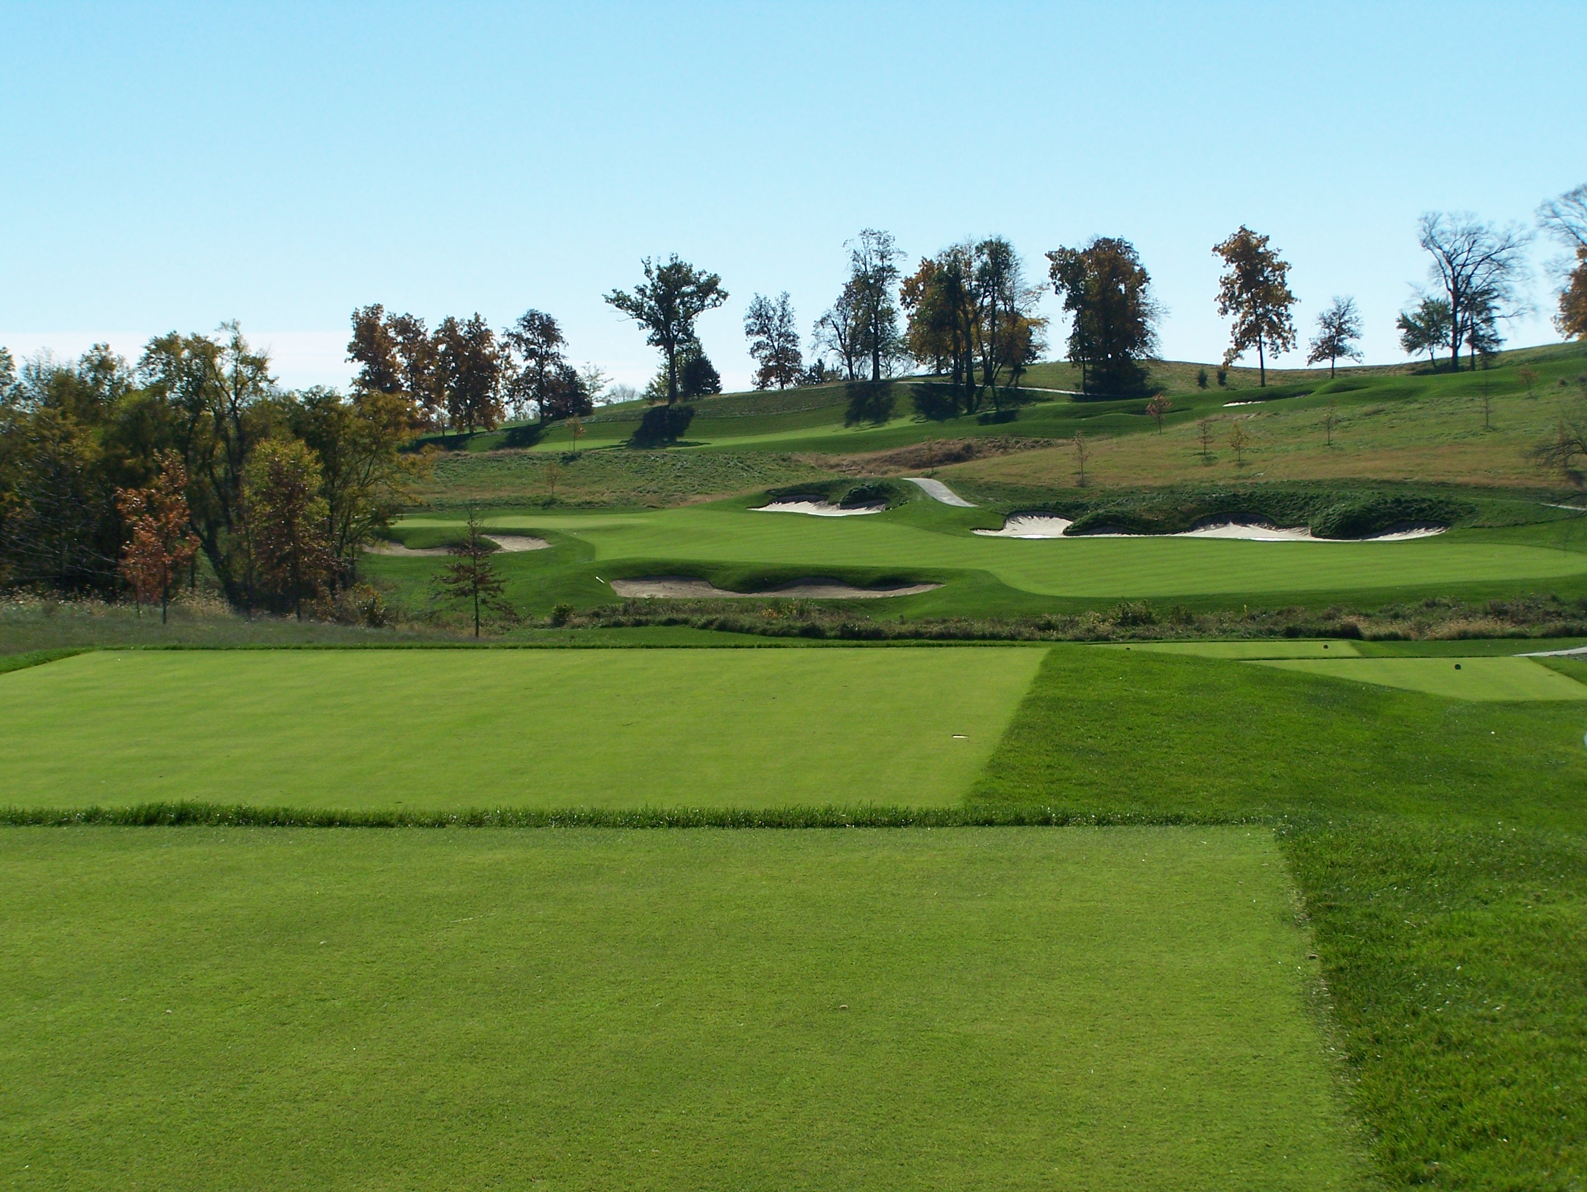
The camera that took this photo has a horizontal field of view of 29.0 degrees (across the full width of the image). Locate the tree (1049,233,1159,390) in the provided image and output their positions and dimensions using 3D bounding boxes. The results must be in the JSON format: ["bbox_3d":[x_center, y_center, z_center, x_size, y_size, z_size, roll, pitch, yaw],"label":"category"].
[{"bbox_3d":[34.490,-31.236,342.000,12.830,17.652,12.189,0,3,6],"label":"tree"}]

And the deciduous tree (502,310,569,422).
[{"bbox_3d":[-30.280,-27.000,360.000,7.840,13.210,7.450,0,2,0],"label":"deciduous tree"}]

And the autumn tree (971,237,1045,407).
[{"bbox_3d":[22.680,-28.900,325.000,7.730,18.090,7.350,0,2,0],"label":"autumn tree"}]

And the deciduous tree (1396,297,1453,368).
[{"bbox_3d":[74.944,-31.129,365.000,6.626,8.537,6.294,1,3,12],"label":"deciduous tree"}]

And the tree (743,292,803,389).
[{"bbox_3d":[-2.343,-29.240,352.000,6.816,11.213,6.475,0,3,0],"label":"tree"}]

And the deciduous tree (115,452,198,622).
[{"bbox_3d":[-20.300,-1.857,98.000,2.688,5.493,2.554,-1,3,-12],"label":"deciduous tree"}]

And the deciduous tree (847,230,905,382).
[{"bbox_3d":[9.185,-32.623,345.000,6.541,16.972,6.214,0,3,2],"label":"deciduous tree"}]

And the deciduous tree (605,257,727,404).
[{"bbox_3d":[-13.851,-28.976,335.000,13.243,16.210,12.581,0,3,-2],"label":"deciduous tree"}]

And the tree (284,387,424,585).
[{"bbox_3d":[-17.040,-4.110,120.000,5.570,8.180,5.290,0,2,0],"label":"tree"}]

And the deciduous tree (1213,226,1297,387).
[{"bbox_3d":[48.700,-30.670,325.000,8.910,16.910,8.470,0,2,0],"label":"deciduous tree"}]

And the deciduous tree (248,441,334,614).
[{"bbox_3d":[-16.910,-2.260,103.000,2.950,6.060,2.800,0,2,0],"label":"deciduous tree"}]

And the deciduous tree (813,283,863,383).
[{"bbox_3d":[5.080,-29.990,350.000,5.790,11.010,5.500,0,2,0],"label":"deciduous tree"}]

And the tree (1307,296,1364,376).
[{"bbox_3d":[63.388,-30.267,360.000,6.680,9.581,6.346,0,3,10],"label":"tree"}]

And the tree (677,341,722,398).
[{"bbox_3d":[-11.190,-26.930,365.000,5.450,6.620,5.180,0,2,0],"label":"tree"}]

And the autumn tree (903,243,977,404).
[{"bbox_3d":[15.640,-29.010,330.000,7.990,17.170,7.590,0,2,0],"label":"autumn tree"}]

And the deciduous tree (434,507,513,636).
[{"bbox_3d":[-9.593,-0.723,92.000,2.375,3.932,2.256,0,3,-6],"label":"deciduous tree"}]

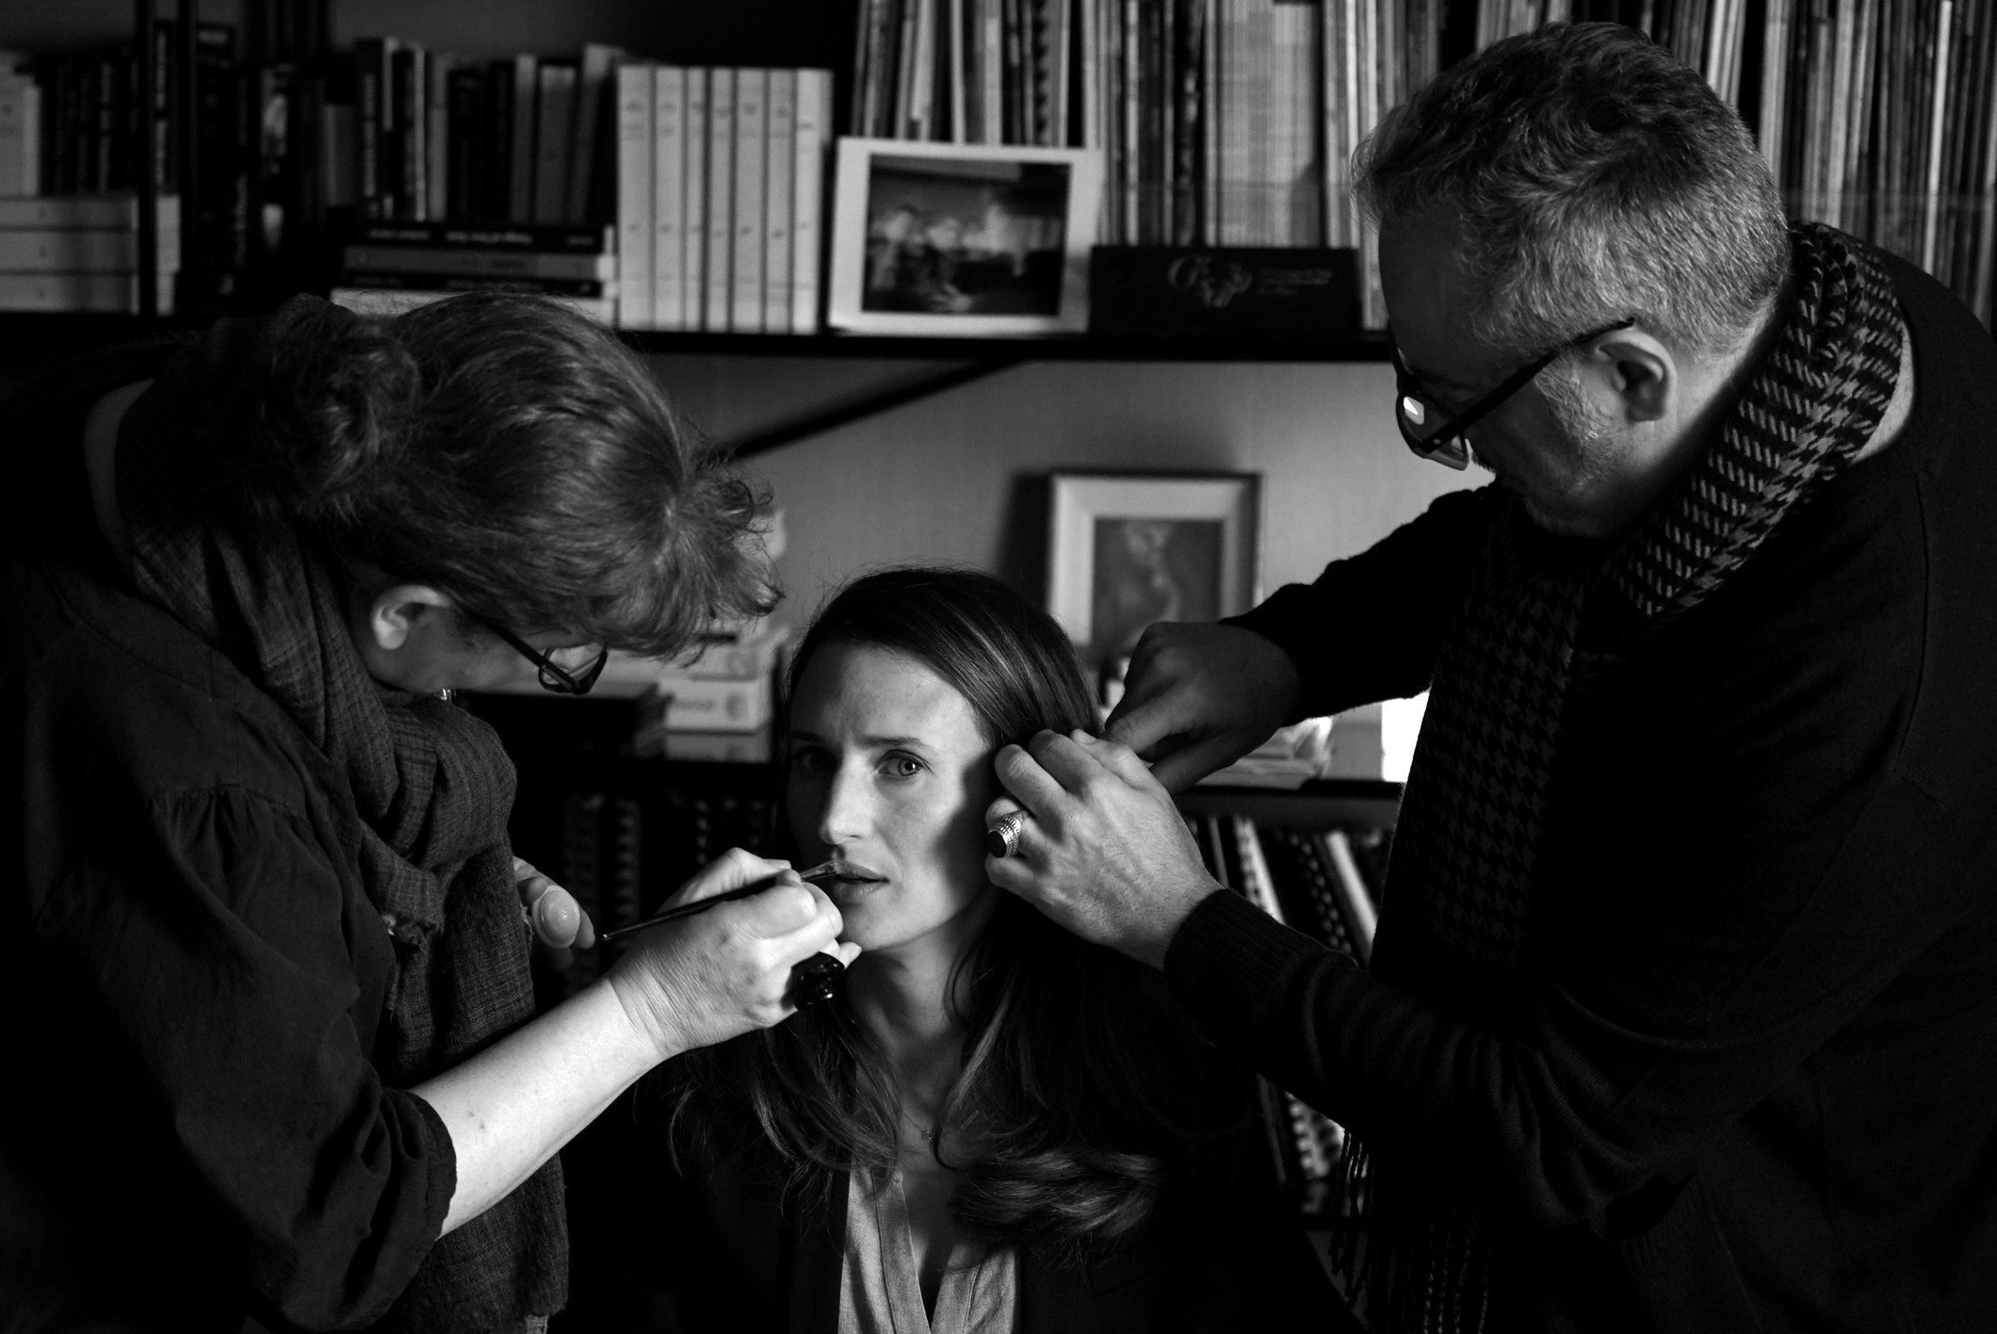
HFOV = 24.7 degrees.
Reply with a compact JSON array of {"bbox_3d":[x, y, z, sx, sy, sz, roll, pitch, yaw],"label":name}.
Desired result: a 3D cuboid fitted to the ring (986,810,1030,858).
[{"bbox_3d":[0.006,0.096,2.600,0.013,0.023,0.027,28,37,28],"label":"ring"}]

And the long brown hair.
[{"bbox_3d":[-0.030,0.146,2.700,0.320,0.412,0.260,2,2,16],"label":"long brown hair"}]

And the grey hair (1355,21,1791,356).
[{"bbox_3d":[0.311,-0.252,2.470,0.205,0.200,0.180,-27,-2,16],"label":"grey hair"}]

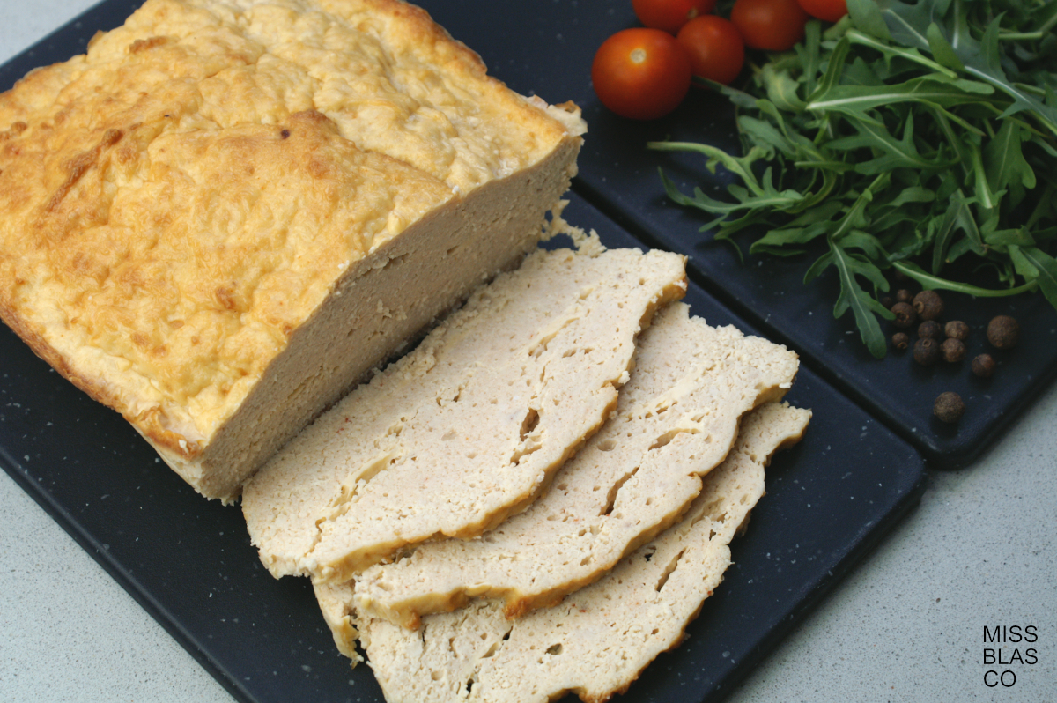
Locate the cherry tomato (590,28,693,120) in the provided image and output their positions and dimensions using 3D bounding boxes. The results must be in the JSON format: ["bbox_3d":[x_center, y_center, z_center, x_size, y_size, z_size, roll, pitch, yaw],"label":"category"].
[{"bbox_3d":[0.030,-0.073,0.518,0.026,0.024,0.025,0,59,0],"label":"cherry tomato"}]

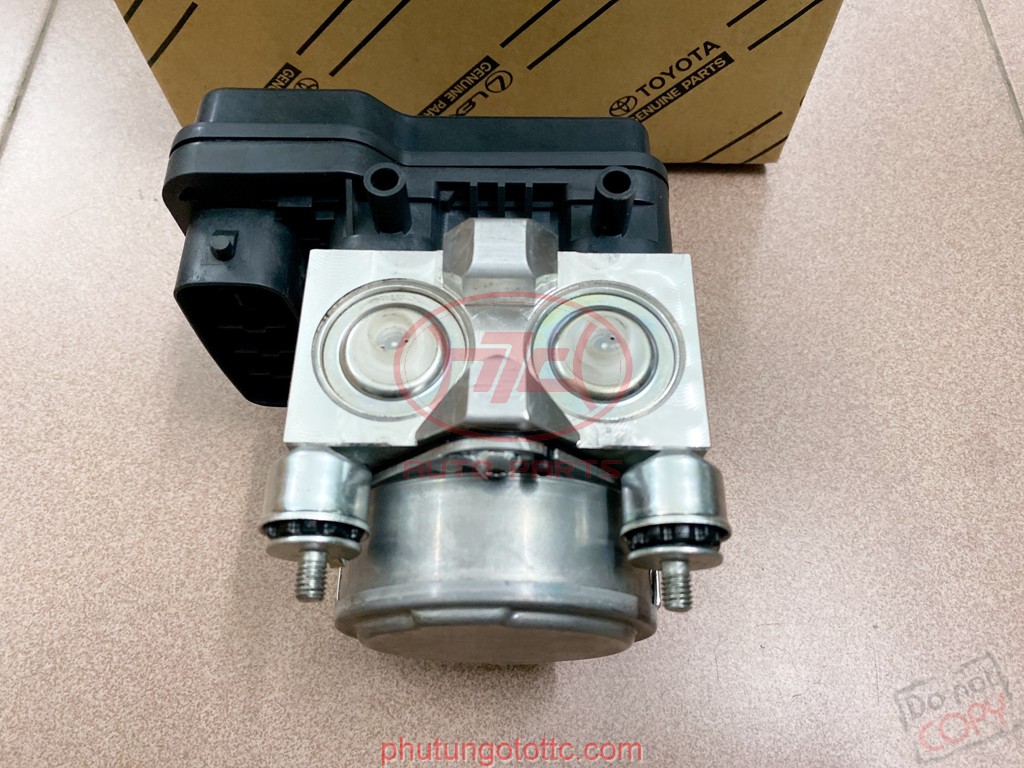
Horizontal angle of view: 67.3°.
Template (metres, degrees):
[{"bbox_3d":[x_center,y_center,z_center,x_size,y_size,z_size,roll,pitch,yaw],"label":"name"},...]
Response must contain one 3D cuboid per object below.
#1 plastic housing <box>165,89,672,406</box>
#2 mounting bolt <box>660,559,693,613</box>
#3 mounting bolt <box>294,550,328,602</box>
[{"bbox_3d":[-0.022,-0.032,0.212,0.121,0.085,0.050,0,65,1],"label":"plastic housing"},{"bbox_3d":[0.034,0.042,0.160,0.006,0.006,0.010,1,66,0],"label":"mounting bolt"},{"bbox_3d":[-0.041,0.040,0.160,0.006,0.006,0.009,1,66,0],"label":"mounting bolt"}]

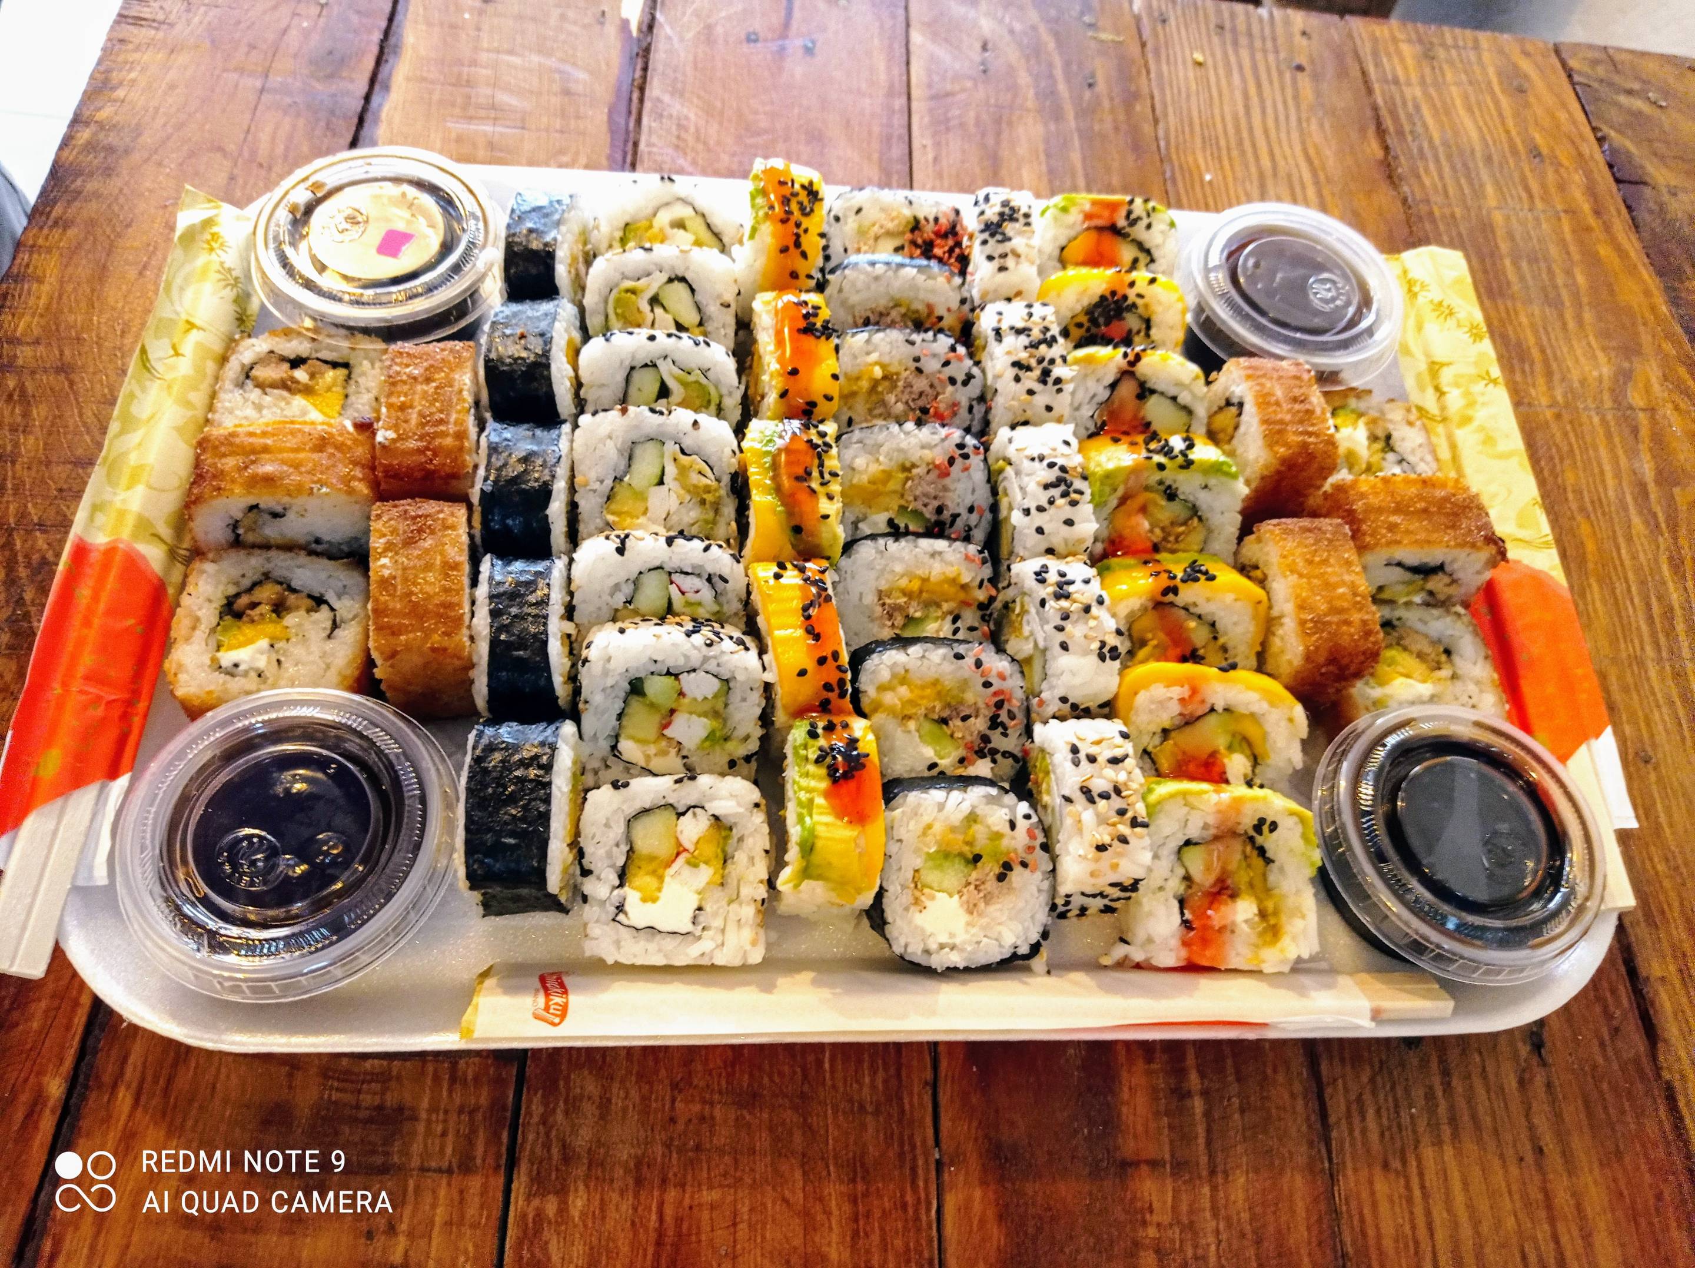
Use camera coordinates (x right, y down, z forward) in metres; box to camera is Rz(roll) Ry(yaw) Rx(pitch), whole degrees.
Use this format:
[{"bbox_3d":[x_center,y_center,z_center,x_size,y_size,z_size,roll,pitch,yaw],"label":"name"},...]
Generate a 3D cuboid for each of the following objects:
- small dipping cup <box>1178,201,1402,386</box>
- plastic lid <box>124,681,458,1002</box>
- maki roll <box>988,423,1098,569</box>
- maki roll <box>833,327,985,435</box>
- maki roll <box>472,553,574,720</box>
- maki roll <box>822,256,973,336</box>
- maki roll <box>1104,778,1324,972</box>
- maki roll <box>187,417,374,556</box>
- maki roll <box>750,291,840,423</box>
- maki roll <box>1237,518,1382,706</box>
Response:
[{"bbox_3d":[0.132,-0.102,0.407,0.065,0.010,0.065,2,58,-7],"label":"small dipping cup"},{"bbox_3d":[-0.116,0.043,0.285,0.066,0.009,0.066,1,59,-7],"label":"plastic lid"},{"bbox_3d":[0.050,-0.034,0.351,0.019,0.037,0.037,1,58,-8],"label":"maki roll"},{"bbox_3d":[0.017,-0.061,0.362,0.037,0.021,0.038,8,102,-1],"label":"maki roll"},{"bbox_3d":[-0.078,0.004,0.329,0.020,0.038,0.041,3,59,-10],"label":"maki roll"},{"bbox_3d":[0.013,-0.088,0.393,0.040,0.040,0.022,1,22,-7],"label":"maki roll"},{"bbox_3d":[0.084,0.056,0.315,0.041,0.022,0.037,0,95,-8],"label":"maki roll"},{"bbox_3d":[-0.141,-0.035,0.341,0.039,0.036,0.021,-4,59,-10],"label":"maki roll"},{"bbox_3d":[-0.015,-0.073,0.384,0.023,0.038,0.041,-1,59,-3],"label":"maki roll"},{"bbox_3d":[0.114,-0.005,0.338,0.022,0.042,0.043,0,59,-4],"label":"maki roll"}]

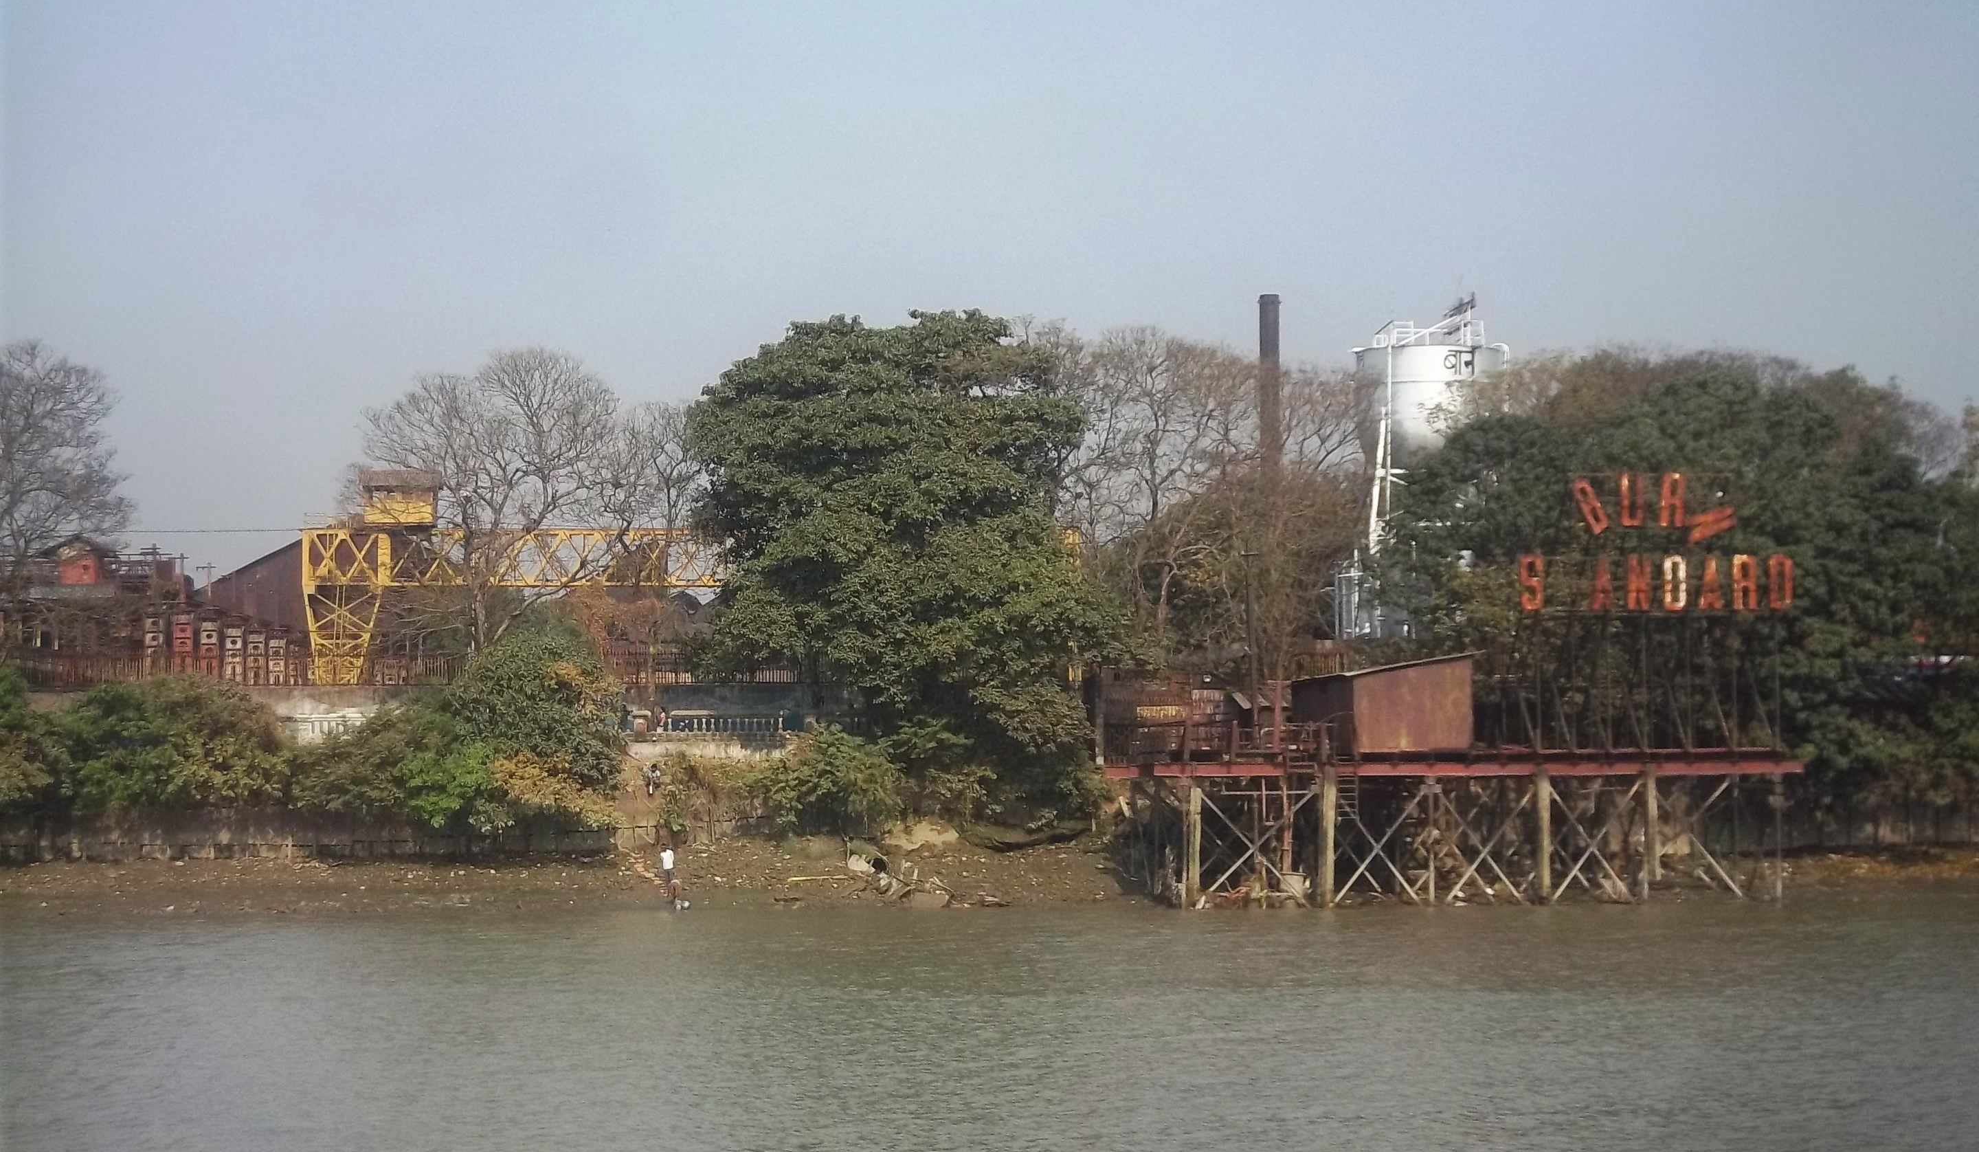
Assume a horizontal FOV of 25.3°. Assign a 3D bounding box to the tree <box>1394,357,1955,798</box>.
[{"bbox_3d":[24.042,0.243,154.000,20.300,15.300,14.000,0,-2,0],"label":"tree"}]

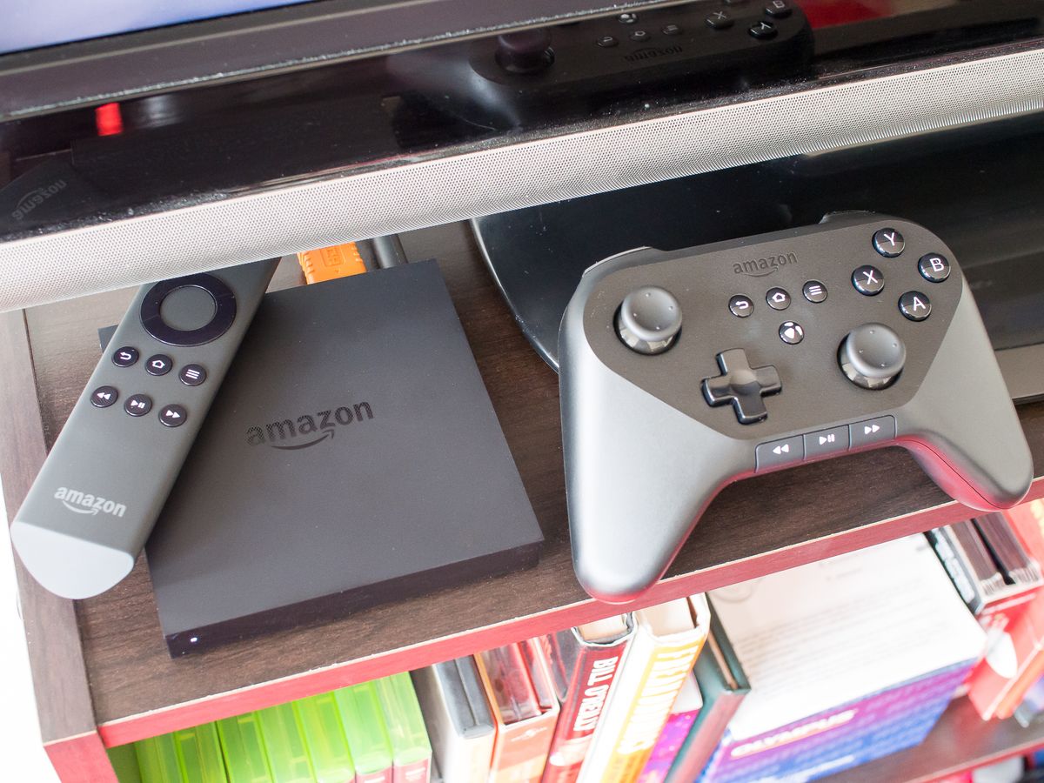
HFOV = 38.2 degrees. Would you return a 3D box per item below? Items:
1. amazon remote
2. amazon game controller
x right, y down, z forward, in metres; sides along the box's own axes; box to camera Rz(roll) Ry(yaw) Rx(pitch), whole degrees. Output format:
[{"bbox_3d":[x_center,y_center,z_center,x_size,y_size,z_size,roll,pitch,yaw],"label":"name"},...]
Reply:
[{"bbox_3d":[-0.114,0.000,0.469,0.038,0.016,0.140,15,54,5],"label":"amazon remote"},{"bbox_3d":[0.081,-0.005,0.476,0.155,0.061,0.109,-11,67,-12],"label":"amazon game controller"}]

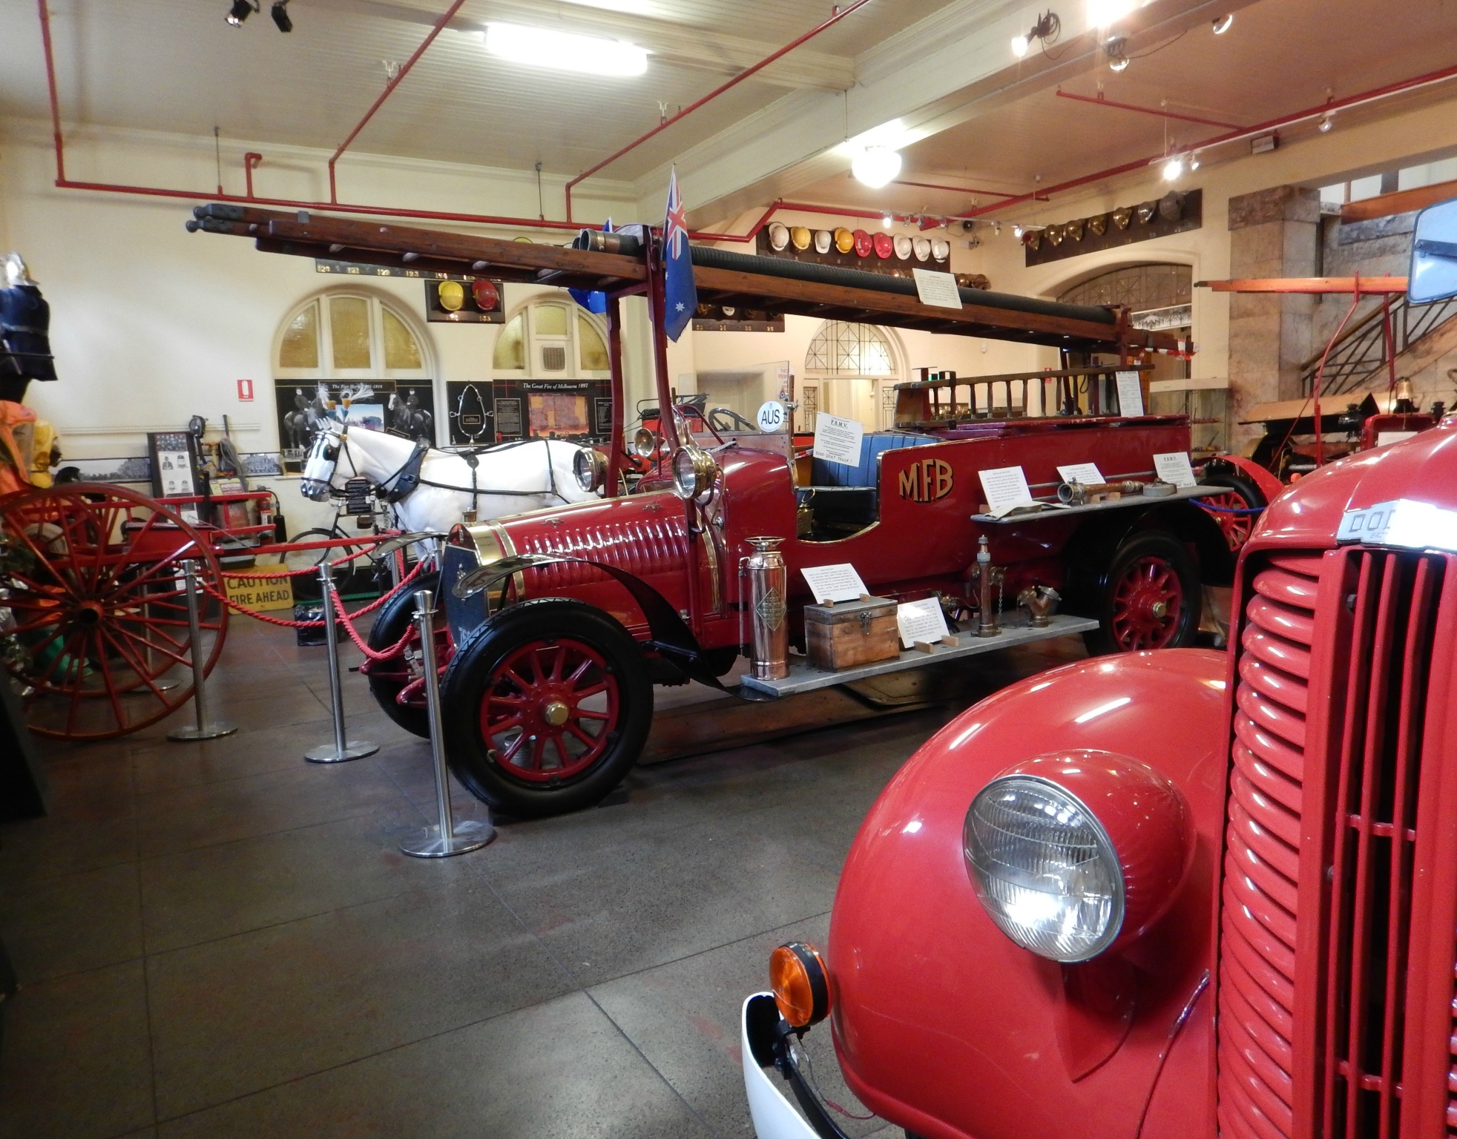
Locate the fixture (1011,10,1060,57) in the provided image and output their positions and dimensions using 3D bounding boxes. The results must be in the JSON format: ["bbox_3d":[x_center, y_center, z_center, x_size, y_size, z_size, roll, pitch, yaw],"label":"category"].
[{"bbox_3d":[2.071,-3.616,7.108,0.247,0.266,0.227,-6,8,-30],"label":"fixture"}]

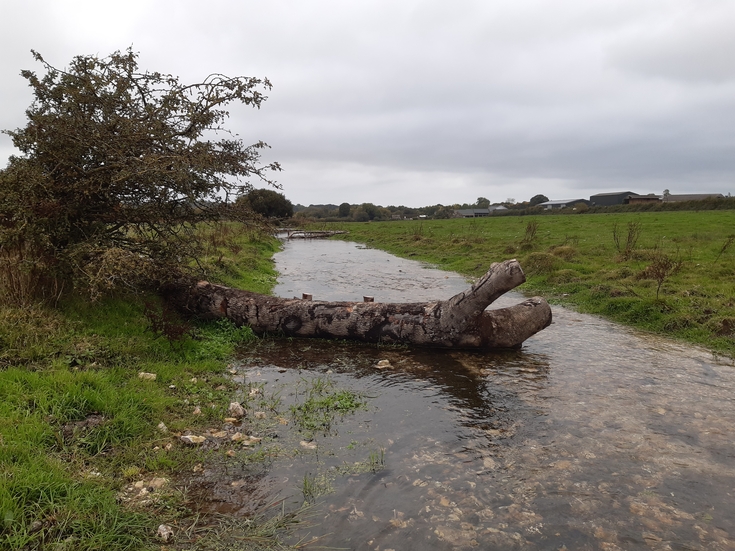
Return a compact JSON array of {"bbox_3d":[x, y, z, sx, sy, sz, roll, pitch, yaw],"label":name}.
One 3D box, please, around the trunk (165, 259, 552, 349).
[{"bbox_3d":[-0.257,0.283,7.453,5.224,1.053,0.750,2,6,14],"label":"trunk"}]

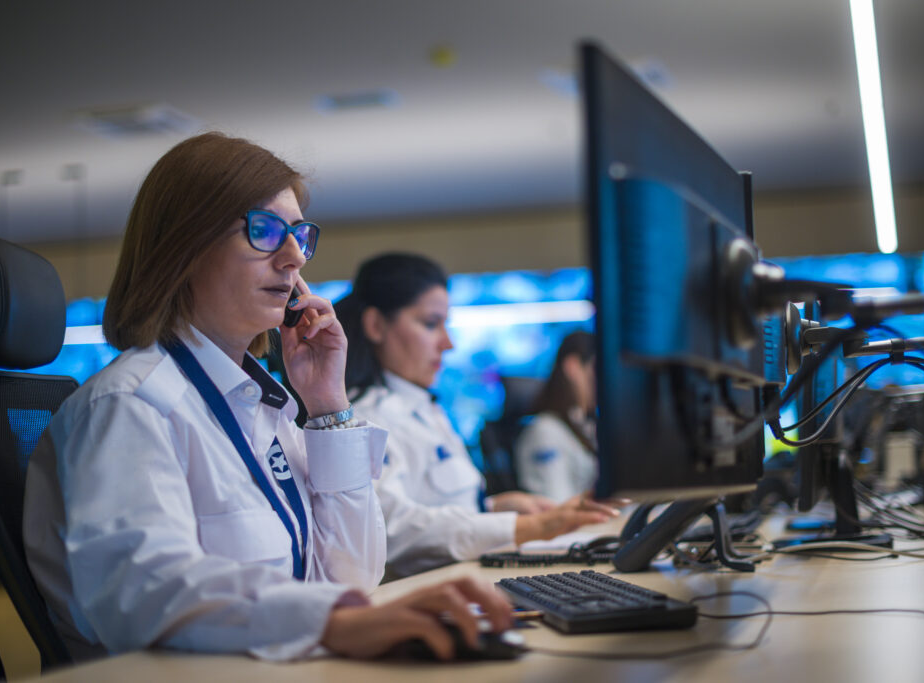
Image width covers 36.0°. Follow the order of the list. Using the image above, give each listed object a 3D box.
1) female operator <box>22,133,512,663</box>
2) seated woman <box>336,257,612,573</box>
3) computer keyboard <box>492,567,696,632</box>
[{"bbox_3d":[-0.133,0.402,1.561,0.640,1.300,0.620,-3,-5,18],"label":"female operator"},{"bbox_3d":[0.043,0.484,2.577,0.620,1.290,0.550,-2,-5,16],"label":"seated woman"},{"bbox_3d":[0.144,0.303,1.696,0.142,0.033,0.447,0,-5,-9],"label":"computer keyboard"}]

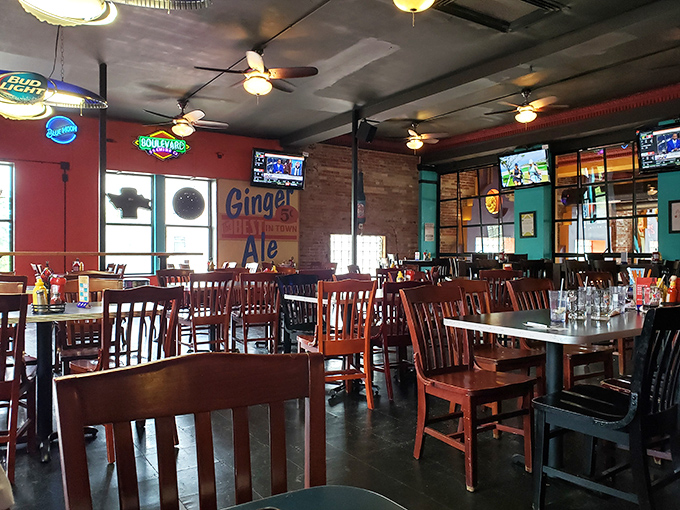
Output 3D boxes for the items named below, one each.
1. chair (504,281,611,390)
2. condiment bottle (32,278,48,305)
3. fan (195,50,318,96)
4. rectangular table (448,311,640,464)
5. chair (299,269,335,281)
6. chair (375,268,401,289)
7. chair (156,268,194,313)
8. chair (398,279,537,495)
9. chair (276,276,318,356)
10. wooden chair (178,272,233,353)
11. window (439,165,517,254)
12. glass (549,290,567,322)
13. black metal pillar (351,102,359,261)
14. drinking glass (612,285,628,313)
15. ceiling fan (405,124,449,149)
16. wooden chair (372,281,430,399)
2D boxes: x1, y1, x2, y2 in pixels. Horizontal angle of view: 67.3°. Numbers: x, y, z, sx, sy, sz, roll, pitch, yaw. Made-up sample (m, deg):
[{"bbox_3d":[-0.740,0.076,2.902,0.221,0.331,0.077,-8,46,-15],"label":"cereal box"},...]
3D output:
[{"bbox_3d":[1.500,0.625,3.500,0.440,0.890,0.510,0,0,-28],"label":"chair"},{"bbox_3d":[-1.615,0.218,2.760,0.078,0.180,0.070,0,0,-9],"label":"condiment bottle"},{"bbox_3d":[-0.876,-1.942,5.420,1.270,0.500,1.270,0,0,-32],"label":"fan"},{"bbox_3d":[1.390,0.710,2.754,1.500,0.750,0.760,0,0,-32],"label":"rectangular table"},{"bbox_3d":[-0.360,0.625,5.850,0.450,0.893,0.530,0,0,-28],"label":"chair"},{"bbox_3d":[0.600,0.625,6.450,0.440,0.890,0.510,0,0,-24],"label":"chair"},{"bbox_3d":[-1.735,0.625,5.660,0.440,0.890,0.510,0,0,-38],"label":"chair"},{"bbox_3d":[0.630,0.615,2.638,0.440,0.900,0.550,0,0,-30],"label":"chair"},{"bbox_3d":[-0.240,0.630,4.350,0.450,0.893,0.530,0,0,-30],"label":"chair"},{"bbox_3d":[-1.350,0.625,5.120,0.450,0.893,0.530,0,0,-31],"label":"wooden chair"},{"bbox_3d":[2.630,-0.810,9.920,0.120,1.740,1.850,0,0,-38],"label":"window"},{"bbox_3d":[1.037,0.245,2.430,0.088,0.146,0.088,0,0,0],"label":"glass"},{"bbox_3d":[0.235,-0.585,7.700,0.090,3.300,0.090,0,0,-38],"label":"black metal pillar"},{"bbox_3d":[1.477,0.230,2.690,0.085,0.147,0.085,0,0,0],"label":"drinking glass"},{"bbox_3d":[1.307,-2.070,8.900,1.280,0.480,1.280,0,0,0],"label":"ceiling fan"},{"bbox_3d":[0.528,0.615,3.940,0.440,0.900,0.550,0,0,-16],"label":"wooden chair"}]

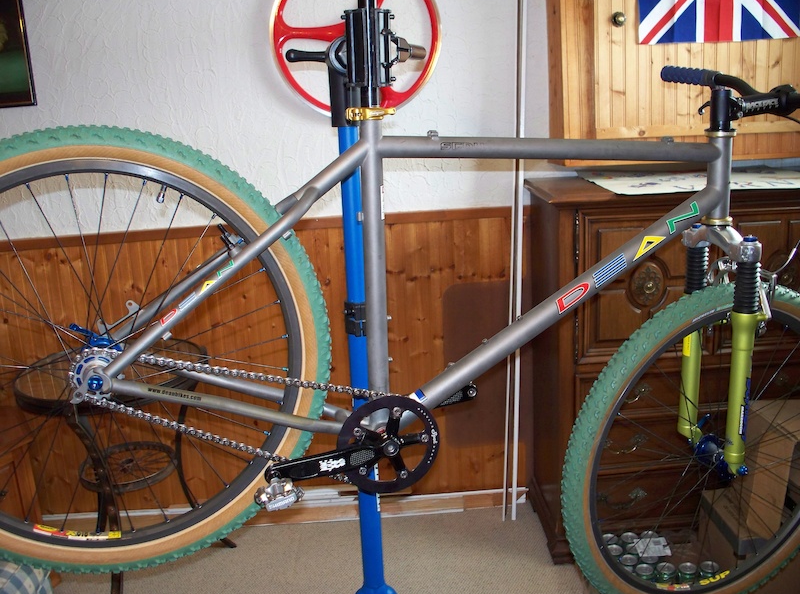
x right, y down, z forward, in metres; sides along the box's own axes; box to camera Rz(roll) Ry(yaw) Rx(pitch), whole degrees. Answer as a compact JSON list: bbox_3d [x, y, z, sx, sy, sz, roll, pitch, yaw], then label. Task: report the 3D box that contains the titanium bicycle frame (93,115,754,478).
[{"bbox_3d":[0.070,0.032,1.262,1.030,0.590,0.150,-4,15,-15],"label":"titanium bicycle frame"}]

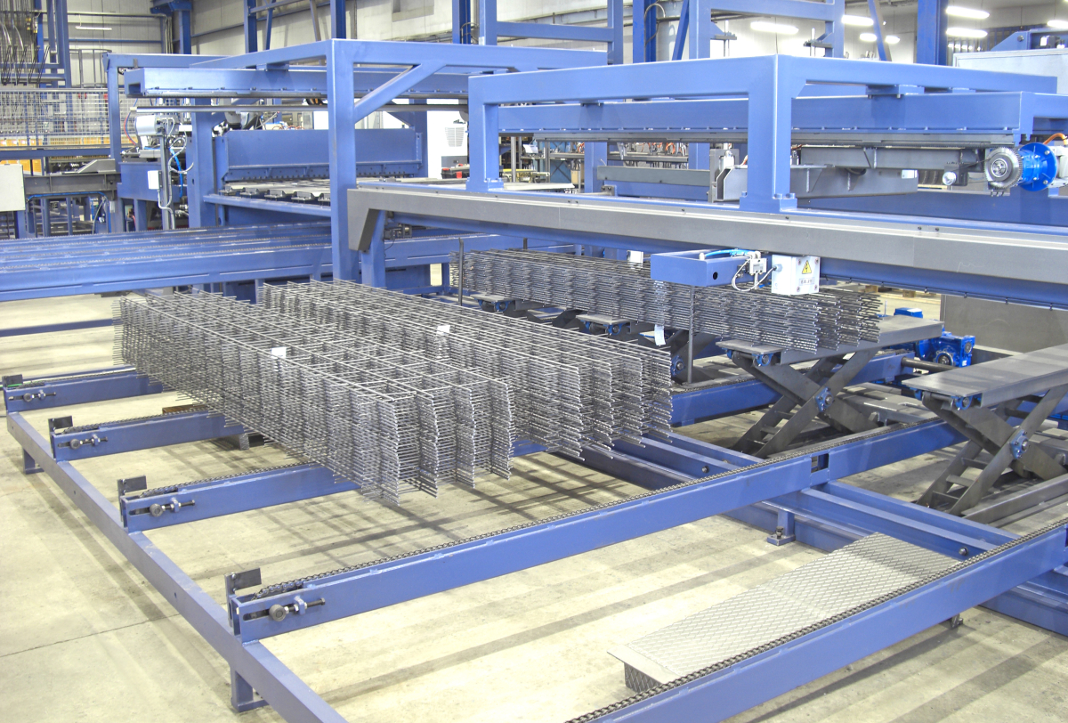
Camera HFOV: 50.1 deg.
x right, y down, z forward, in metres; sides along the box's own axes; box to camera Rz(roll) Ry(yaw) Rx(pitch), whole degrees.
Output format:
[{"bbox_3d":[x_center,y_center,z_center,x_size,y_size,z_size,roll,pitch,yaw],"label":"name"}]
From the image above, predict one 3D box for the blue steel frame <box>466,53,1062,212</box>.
[{"bbox_3d":[1.522,-1.572,7.859,2.788,0.804,2.973,-9,14,-35],"label":"blue steel frame"}]

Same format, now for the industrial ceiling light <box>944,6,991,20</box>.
[{"bbox_3d":[8.248,-6.600,21.676,1.500,0.130,0.160,-9,14,-35],"label":"industrial ceiling light"}]

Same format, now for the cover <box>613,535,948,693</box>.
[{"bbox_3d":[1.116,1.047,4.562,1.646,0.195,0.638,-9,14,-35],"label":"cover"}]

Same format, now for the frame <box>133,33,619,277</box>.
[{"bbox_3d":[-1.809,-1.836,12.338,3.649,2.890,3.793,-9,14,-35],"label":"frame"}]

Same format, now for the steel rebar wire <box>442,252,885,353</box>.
[{"bbox_3d":[0.777,-0.538,8.465,0.789,0.316,3.930,-9,14,-35],"label":"steel rebar wire"}]

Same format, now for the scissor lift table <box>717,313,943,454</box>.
[{"bbox_3d":[2.028,0.166,7.584,1.906,0.746,0.471,-9,14,-35],"label":"scissor lift table"}]

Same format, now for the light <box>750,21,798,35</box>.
[{"bbox_3d":[5.197,-7.190,24.552,1.500,0.130,0.160,-9,14,-35],"label":"light"}]

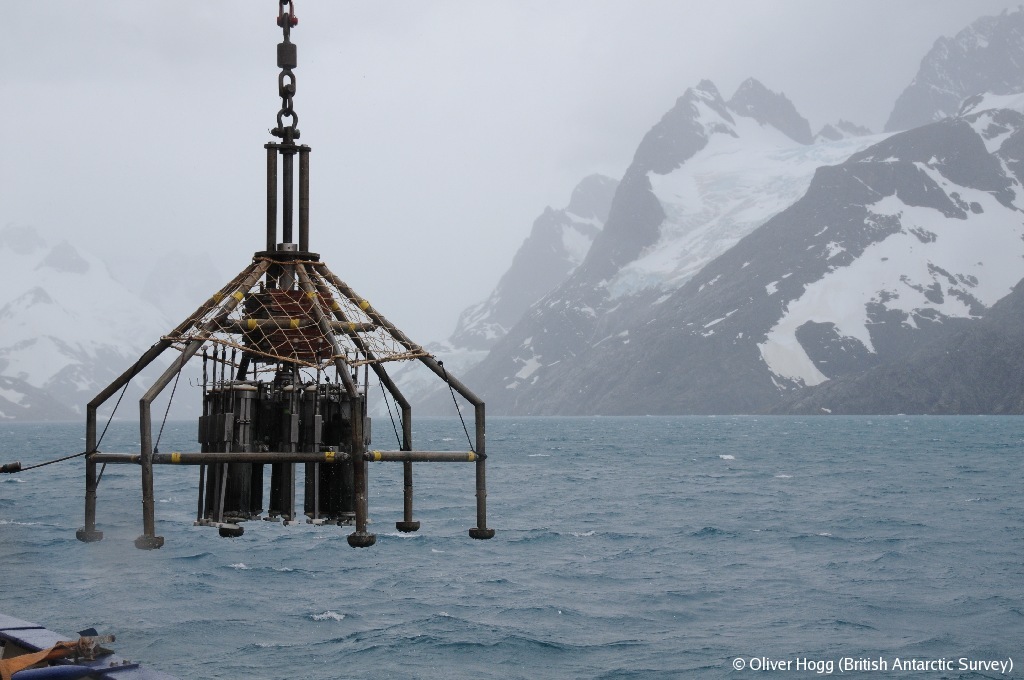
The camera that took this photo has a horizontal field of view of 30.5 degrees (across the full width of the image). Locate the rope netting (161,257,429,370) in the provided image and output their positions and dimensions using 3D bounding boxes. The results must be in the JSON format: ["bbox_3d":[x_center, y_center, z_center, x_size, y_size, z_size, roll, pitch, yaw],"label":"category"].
[{"bbox_3d":[-1.161,-0.128,10.056,1.470,0.610,1.320,-1,-4,4],"label":"rope netting"}]

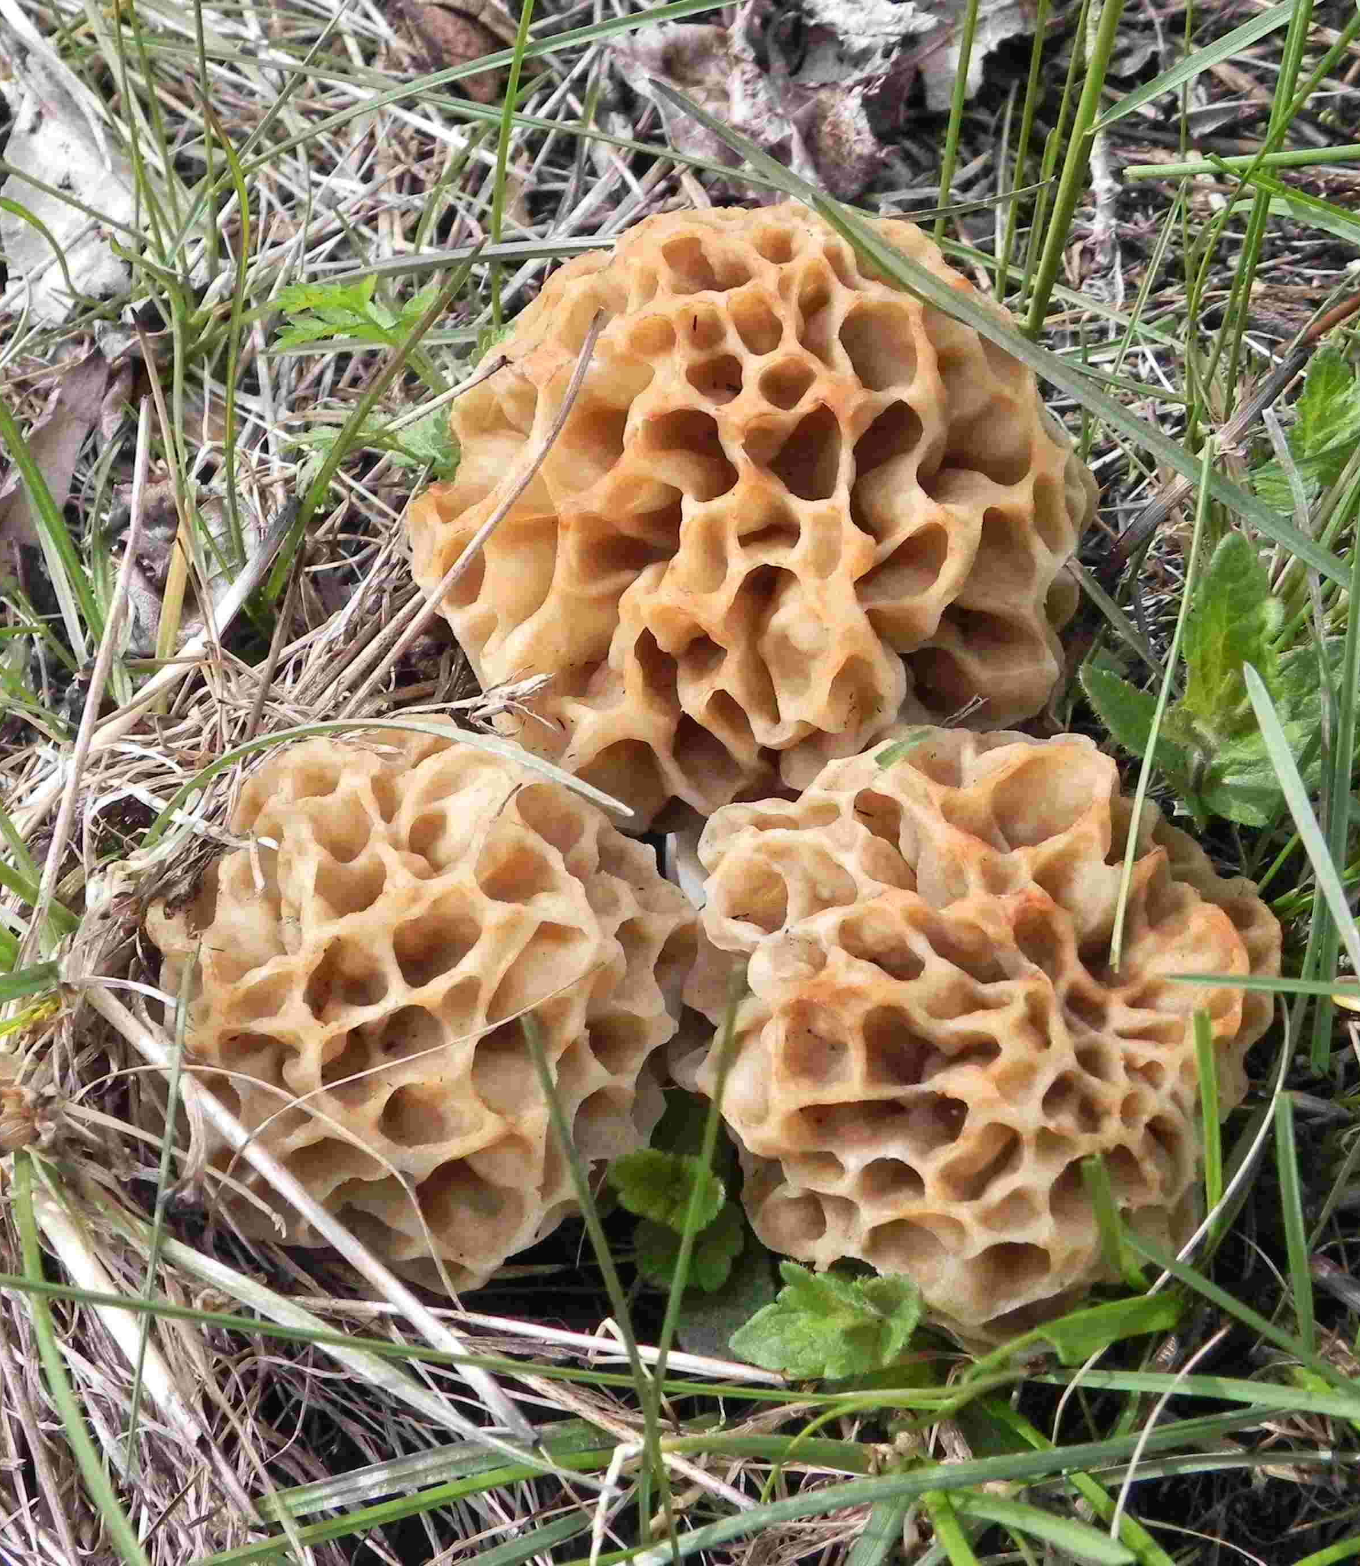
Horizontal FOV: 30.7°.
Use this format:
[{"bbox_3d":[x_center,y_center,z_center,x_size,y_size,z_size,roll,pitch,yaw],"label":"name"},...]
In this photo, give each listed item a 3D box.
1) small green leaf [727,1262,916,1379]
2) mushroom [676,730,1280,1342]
[{"bbox_3d":[0.021,0.077,0.355,0.026,0.012,0.019,0,55,0],"label":"small green leaf"},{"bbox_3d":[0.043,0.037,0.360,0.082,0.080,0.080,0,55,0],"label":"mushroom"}]

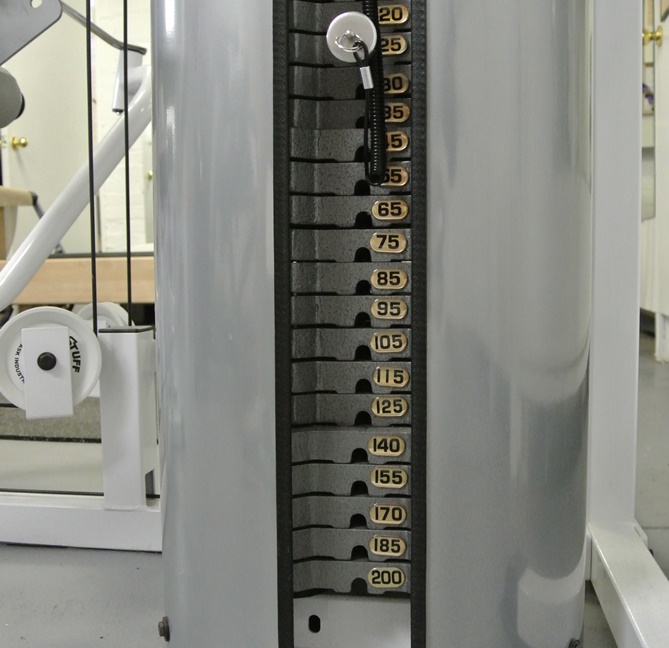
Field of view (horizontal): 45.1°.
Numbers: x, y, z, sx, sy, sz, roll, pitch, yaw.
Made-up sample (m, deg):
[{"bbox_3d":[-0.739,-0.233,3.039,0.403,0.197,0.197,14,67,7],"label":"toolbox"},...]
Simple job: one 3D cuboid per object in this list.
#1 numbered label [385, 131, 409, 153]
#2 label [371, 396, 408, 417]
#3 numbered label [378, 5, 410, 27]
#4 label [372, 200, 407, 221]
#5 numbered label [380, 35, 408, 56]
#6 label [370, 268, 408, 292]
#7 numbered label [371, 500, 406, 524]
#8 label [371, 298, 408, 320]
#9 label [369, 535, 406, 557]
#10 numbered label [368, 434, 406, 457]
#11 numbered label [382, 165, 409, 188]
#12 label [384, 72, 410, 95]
[{"bbox_3d":[0.045,-0.147,0.649,0.030,0.017,0.003,0,4,7],"label":"numbered label"},{"bbox_3d":[0.048,0.072,0.695,0.032,0.017,0.003,0,2,5],"label":"label"},{"bbox_3d":[0.048,-0.261,0.680,0.032,0.017,0.003,0,2,5],"label":"numbered label"},{"bbox_3d":[0.045,-0.092,0.652,0.030,0.017,0.003,0,4,7],"label":"label"},{"bbox_3d":[0.046,-0.229,0.663,0.030,0.017,0.003,0,4,7],"label":"numbered label"},{"bbox_3d":[0.047,-0.038,0.690,0.032,0.017,0.003,0,2,5],"label":"label"},{"bbox_3d":[0.044,0.153,0.648,0.030,0.017,0.003,0,4,7],"label":"numbered label"},{"bbox_3d":[0.045,-0.012,0.658,0.030,0.017,0.003,0,4,7],"label":"label"},{"bbox_3d":[0.047,0.193,0.700,0.032,0.017,0.003,0,2,5],"label":"label"},{"bbox_3d":[0.042,0.098,0.645,0.030,0.017,0.003,0,4,7],"label":"numbered label"},{"bbox_3d":[0.045,-0.119,0.651,0.030,0.017,0.003,0,4,7],"label":"numbered label"},{"bbox_3d":[0.048,-0.203,0.683,0.032,0.017,0.003,0,2,5],"label":"label"}]

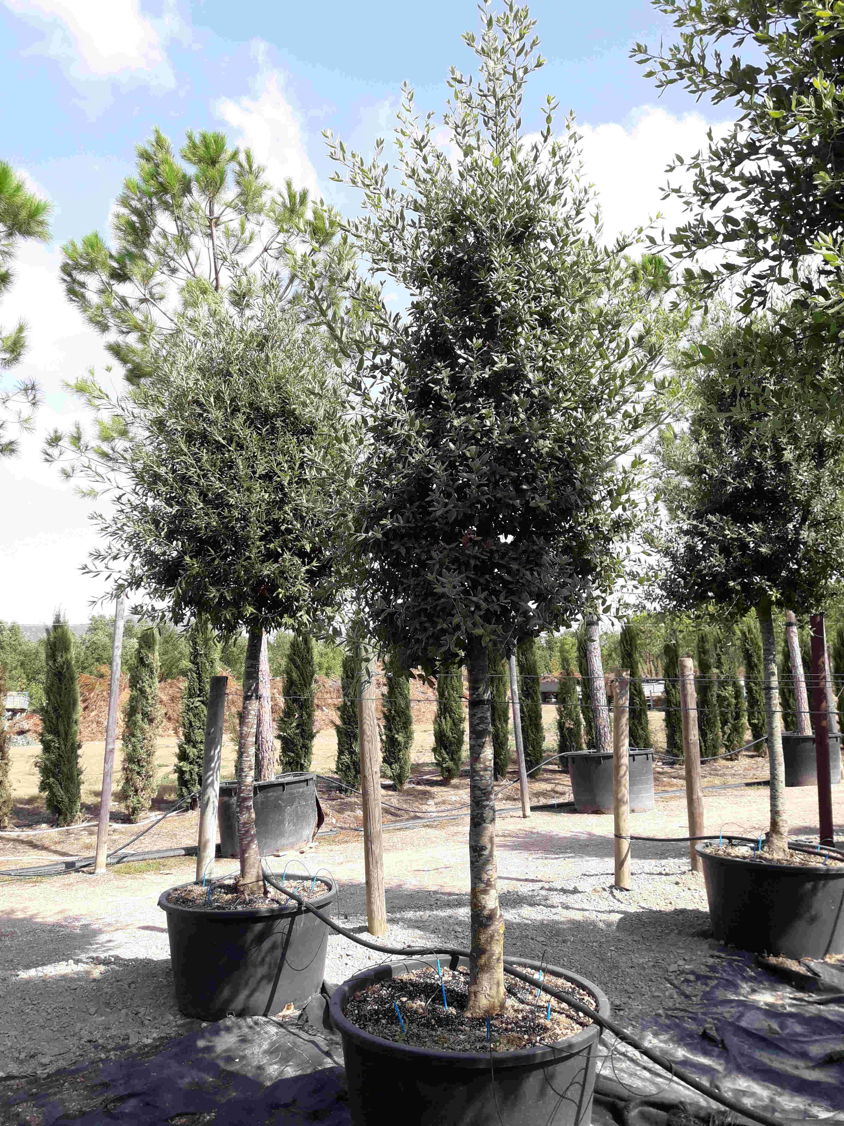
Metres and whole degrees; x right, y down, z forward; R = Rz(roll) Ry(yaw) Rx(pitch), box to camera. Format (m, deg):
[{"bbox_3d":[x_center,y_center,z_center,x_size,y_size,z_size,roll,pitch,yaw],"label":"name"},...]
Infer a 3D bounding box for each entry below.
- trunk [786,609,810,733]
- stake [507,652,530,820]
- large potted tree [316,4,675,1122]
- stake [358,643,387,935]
[{"bbox_3d":[5.198,1.458,12.596,0.146,1.839,0.146,-8,-9,22],"label":"trunk"},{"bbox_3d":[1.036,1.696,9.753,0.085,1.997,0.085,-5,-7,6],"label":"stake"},{"bbox_3d":[0.261,-0.088,3.079,1.196,3.932,1.196,-1,-7,0],"label":"large potted tree"},{"bbox_3d":[-0.306,1.347,5.497,0.106,1.717,0.106,-2,-6,-3],"label":"stake"}]

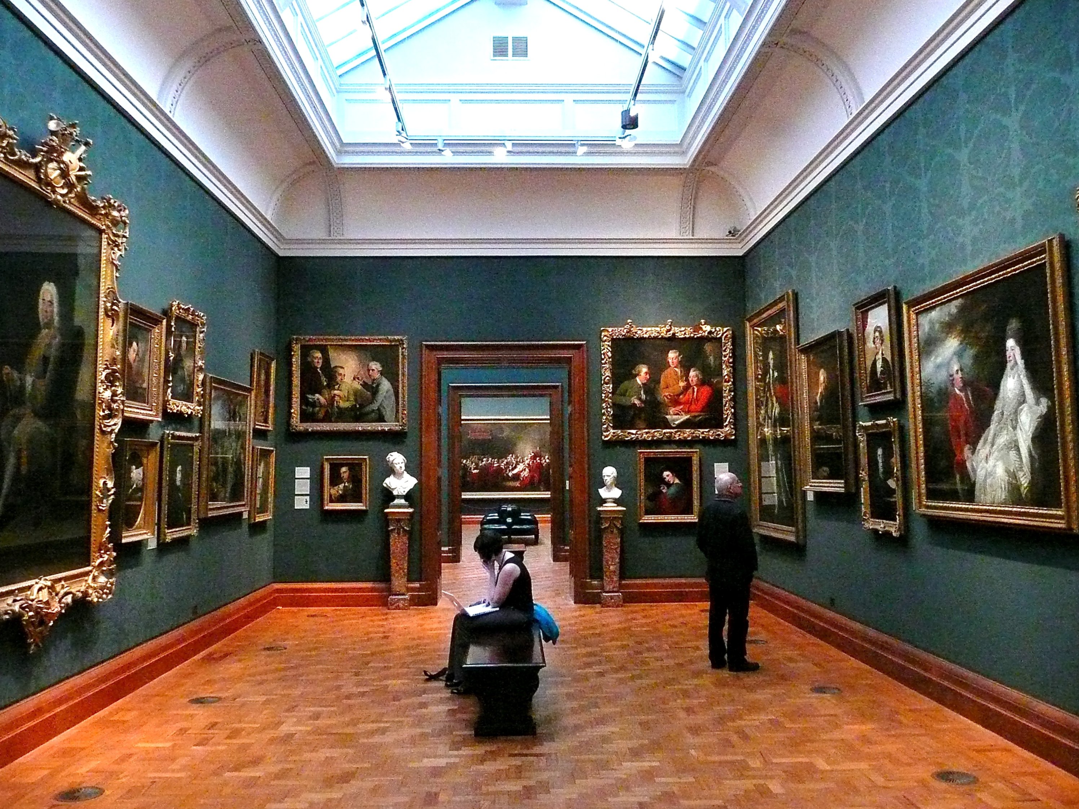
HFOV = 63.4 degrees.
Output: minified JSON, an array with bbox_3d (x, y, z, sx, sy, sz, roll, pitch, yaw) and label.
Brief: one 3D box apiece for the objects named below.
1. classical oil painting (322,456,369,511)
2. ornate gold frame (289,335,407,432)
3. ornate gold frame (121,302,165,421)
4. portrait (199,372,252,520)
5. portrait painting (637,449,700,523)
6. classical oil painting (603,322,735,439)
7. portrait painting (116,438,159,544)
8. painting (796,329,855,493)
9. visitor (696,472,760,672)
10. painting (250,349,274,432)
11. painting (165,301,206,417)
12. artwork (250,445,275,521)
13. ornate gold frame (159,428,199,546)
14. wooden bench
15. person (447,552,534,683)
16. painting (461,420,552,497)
[{"bbox_3d":[-2.438,0.995,11.056,0.561,0.673,0.075,0,-4,-2],"label":"classical oil painting"},{"bbox_3d":[-2.421,-0.254,11.146,1.479,1.226,0.090,0,-4,-2],"label":"ornate gold frame"},{"bbox_3d":[-3.161,-0.323,6.945,0.075,0.860,0.710,0,-4,-2],"label":"ornate gold frame"},{"bbox_3d":[-3.245,0.447,9.089,0.085,1.360,1.361,0,-4,-2],"label":"portrait"},{"bbox_3d":[1.638,1.038,11.106,0.777,0.915,0.080,0,-4,-2],"label":"portrait painting"},{"bbox_3d":[1.631,-0.309,11.191,1.702,1.529,0.120,0,-4,-2],"label":"classical oil painting"},{"bbox_3d":[-3.166,0.669,6.845,0.080,0.780,0.625,0,-4,-2],"label":"portrait painting"},{"bbox_3d":[2.725,0.100,8.363,0.110,1.450,1.130,0,-4,-2],"label":"painting"},{"bbox_3d":[1.586,1.384,7.351,0.330,1.650,0.490,4,-6,-42],"label":"visitor"},{"bbox_3d":[-3.274,-0.142,10.329,0.080,0.890,0.720,0,-4,-2],"label":"painting"},{"bbox_3d":[-3.192,-0.391,7.843,0.075,0.950,0.840,0,-4,-2],"label":"painting"},{"bbox_3d":[-3.295,0.945,10.381,0.070,0.847,0.745,0,-4,-2],"label":"artwork"},{"bbox_3d":[-3.204,0.725,7.799,0.070,0.933,0.757,0,-4,-2],"label":"ornate gold frame"},{"bbox_3d":[-0.245,1.934,6.324,0.525,0.460,1.700,0,-4,-2],"label":"wooden bench"},{"bbox_3d":[-0.390,1.608,6.906,0.700,1.204,0.450,0,-5,-11],"label":"person"},{"bbox_3d":[-1.094,1.750,28.490,3.350,2.618,0.120,0,-4,-2],"label":"painting"}]

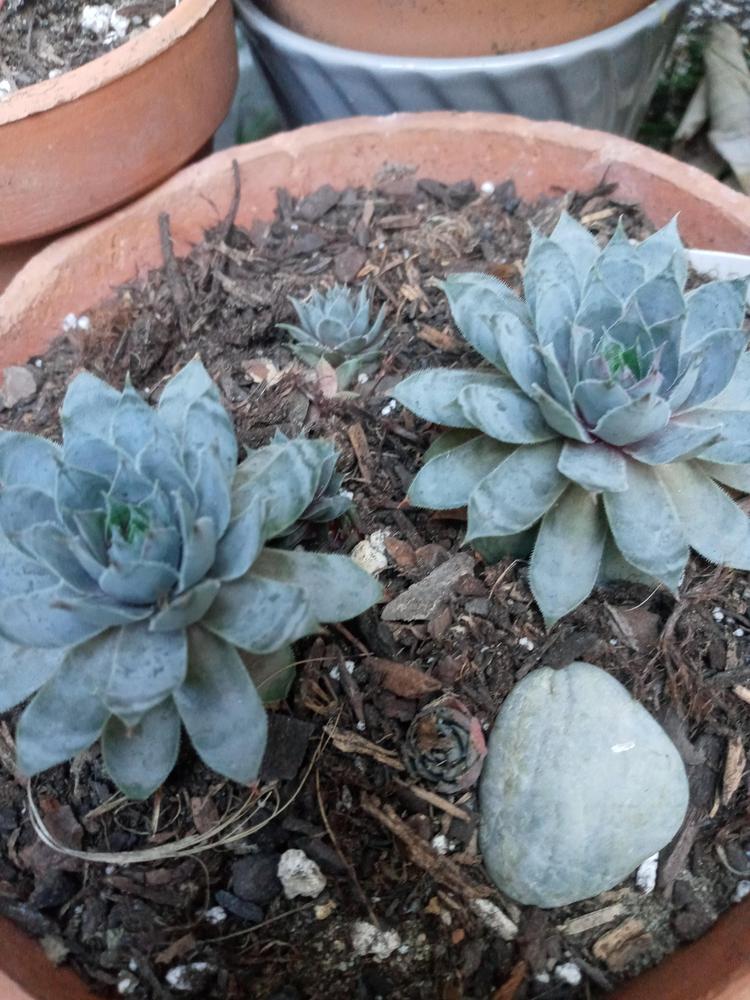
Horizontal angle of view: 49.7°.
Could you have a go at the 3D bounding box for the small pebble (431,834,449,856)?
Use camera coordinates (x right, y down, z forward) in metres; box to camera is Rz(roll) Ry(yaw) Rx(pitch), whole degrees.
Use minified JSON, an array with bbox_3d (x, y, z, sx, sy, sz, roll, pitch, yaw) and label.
[{"bbox_3d":[0.019,0.101,0.237,0.005,0.005,0.006,-10,61,5],"label":"small pebble"}]

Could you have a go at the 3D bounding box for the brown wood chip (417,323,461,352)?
[{"bbox_3d":[0.023,-0.058,0.289,0.018,0.004,0.006,32,69,23],"label":"brown wood chip"}]

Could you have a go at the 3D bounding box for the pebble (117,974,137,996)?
[{"bbox_3d":[-0.066,0.130,0.216,0.005,0.004,0.005,-24,59,-6],"label":"pebble"}]

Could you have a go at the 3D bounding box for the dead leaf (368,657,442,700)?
[{"bbox_3d":[0.008,0.055,0.249,0.024,0.004,0.010,25,66,22],"label":"dead leaf"}]

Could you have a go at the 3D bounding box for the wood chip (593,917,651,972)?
[{"bbox_3d":[0.059,0.105,0.191,0.013,0.005,0.007,-37,62,-14],"label":"wood chip"}]

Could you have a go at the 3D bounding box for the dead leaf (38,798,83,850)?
[{"bbox_3d":[-0.093,0.096,0.241,0.008,0.003,0.021,-38,61,-13],"label":"dead leaf"}]

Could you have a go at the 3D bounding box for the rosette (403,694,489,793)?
[{"bbox_3d":[0.021,0.073,0.241,0.026,0.022,0.026,-2,62,9],"label":"rosette"}]

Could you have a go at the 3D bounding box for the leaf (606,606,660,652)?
[{"bbox_3d":[0.082,0.040,0.256,0.014,0.006,0.015,-21,60,-1],"label":"leaf"}]

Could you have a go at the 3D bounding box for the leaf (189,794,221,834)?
[{"bbox_3d":[-0.049,0.092,0.237,0.007,0.003,0.011,-18,58,-2],"label":"leaf"}]

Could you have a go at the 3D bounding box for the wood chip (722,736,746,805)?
[{"bbox_3d":[0.084,0.063,0.189,0.003,0.004,0.014,13,66,18],"label":"wood chip"}]

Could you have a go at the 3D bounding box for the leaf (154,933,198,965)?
[{"bbox_3d":[-0.058,0.131,0.236,0.013,0.003,0.004,-31,61,-7],"label":"leaf"}]

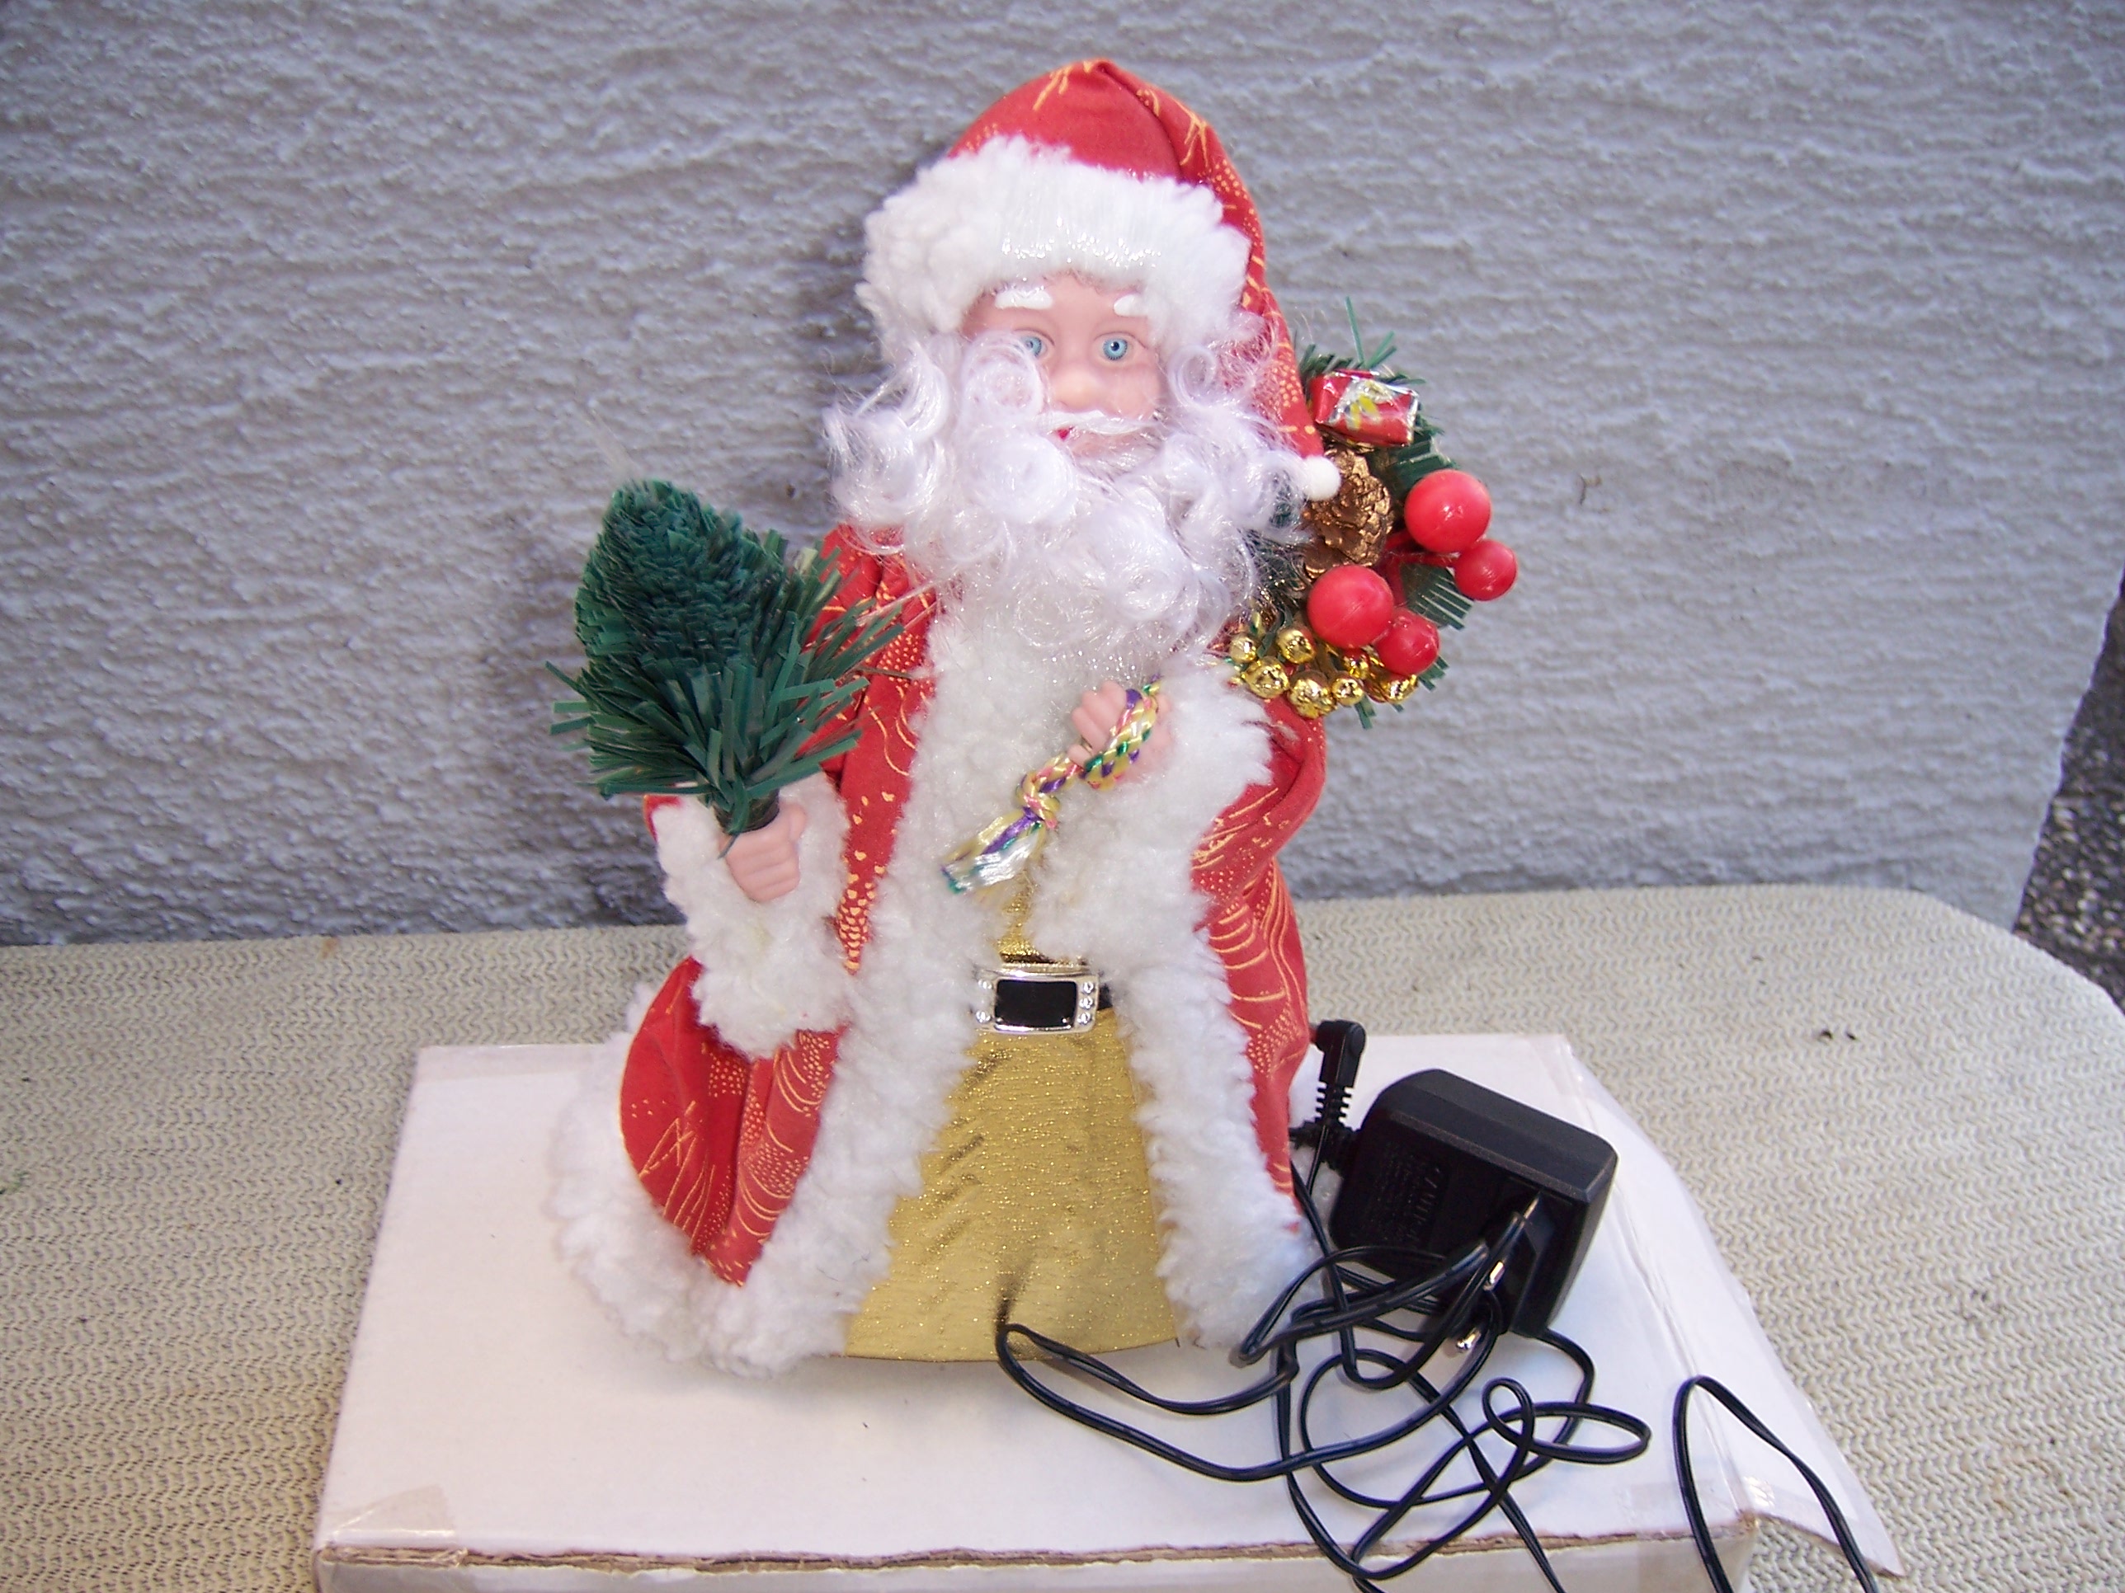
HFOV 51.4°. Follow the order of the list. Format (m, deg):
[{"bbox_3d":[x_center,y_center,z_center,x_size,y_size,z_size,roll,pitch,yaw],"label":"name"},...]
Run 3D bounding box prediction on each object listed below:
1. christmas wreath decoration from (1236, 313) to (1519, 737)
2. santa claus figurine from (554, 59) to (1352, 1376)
[{"bbox_3d":[0.071,-0.063,0.492,0.068,0.093,0.052,-2,37,-5],"label":"christmas wreath decoration"},{"bbox_3d":[-0.026,-0.012,0.489,0.196,0.300,0.128,-2,37,-5],"label":"santa claus figurine"}]

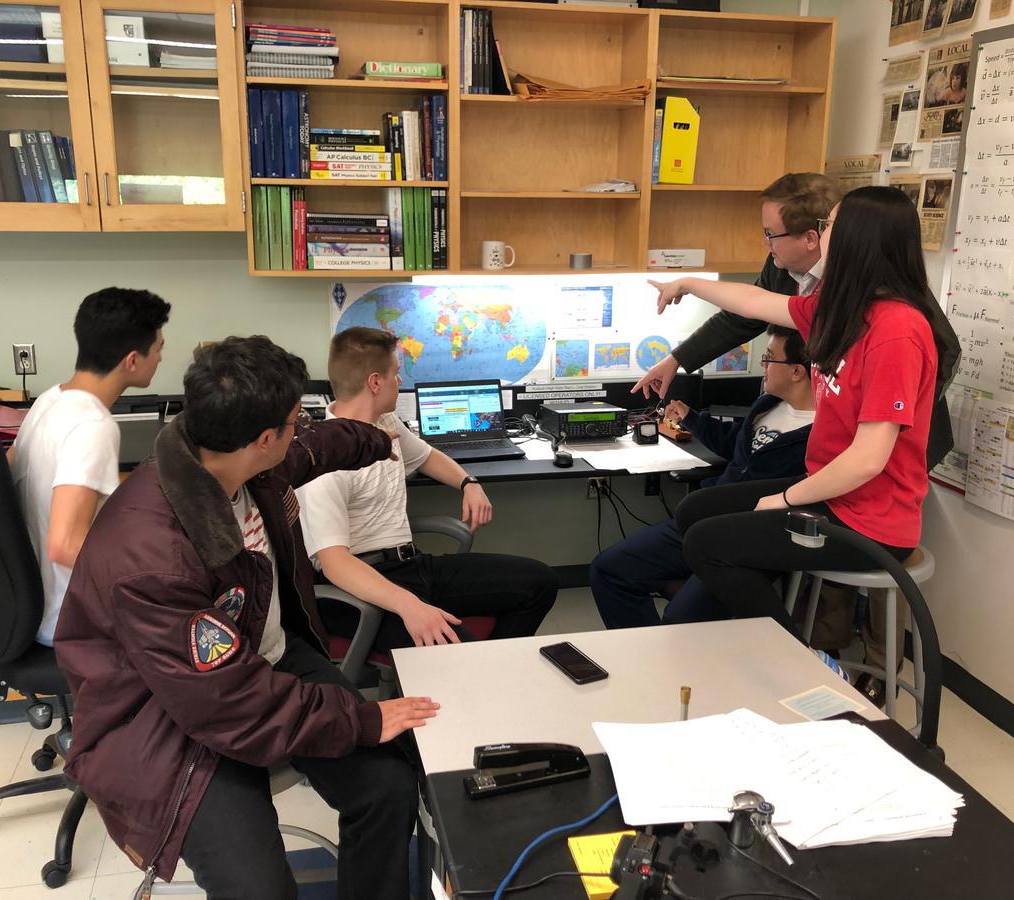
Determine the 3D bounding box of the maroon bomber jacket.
[{"bbox_3d":[-0.463,0.307,1.812,0.550,0.700,0.800,4,15,13],"label":"maroon bomber jacket"}]

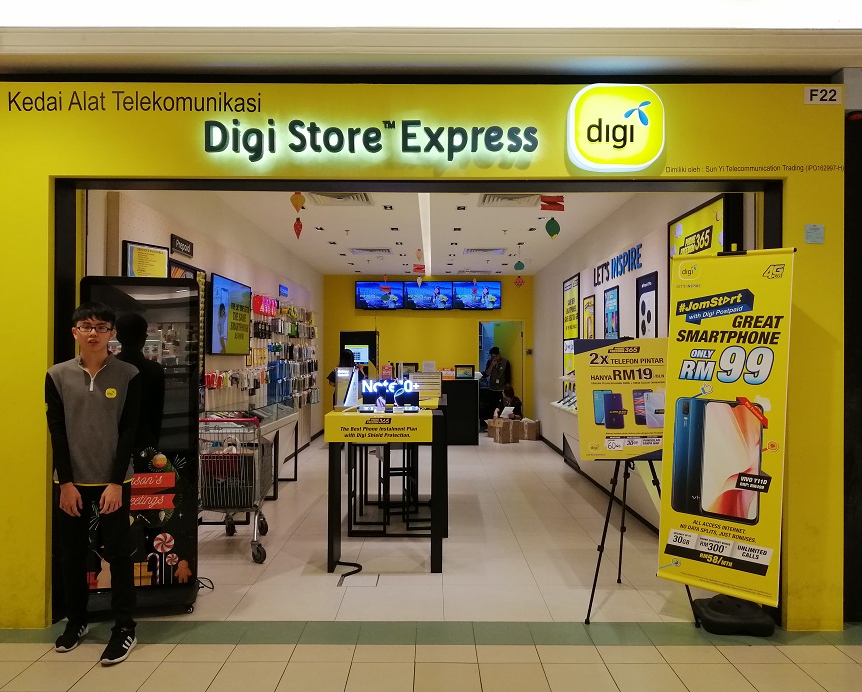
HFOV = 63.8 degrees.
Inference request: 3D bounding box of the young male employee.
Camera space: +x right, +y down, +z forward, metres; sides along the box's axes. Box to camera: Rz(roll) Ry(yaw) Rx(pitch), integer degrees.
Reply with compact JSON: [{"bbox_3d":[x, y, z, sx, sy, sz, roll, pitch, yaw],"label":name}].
[{"bbox_3d":[-1.662,0.642,3.430,0.450,1.720,0.340,0,-1,-16],"label":"young male employee"}]

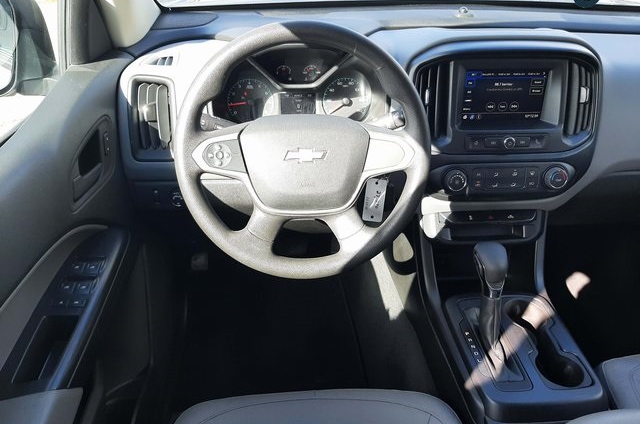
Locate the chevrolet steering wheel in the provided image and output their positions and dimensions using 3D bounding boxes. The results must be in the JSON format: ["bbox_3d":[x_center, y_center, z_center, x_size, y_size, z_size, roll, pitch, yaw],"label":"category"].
[{"bbox_3d":[-0.026,-0.092,0.730,0.382,0.382,0.085,0,0,1],"label":"chevrolet steering wheel"}]

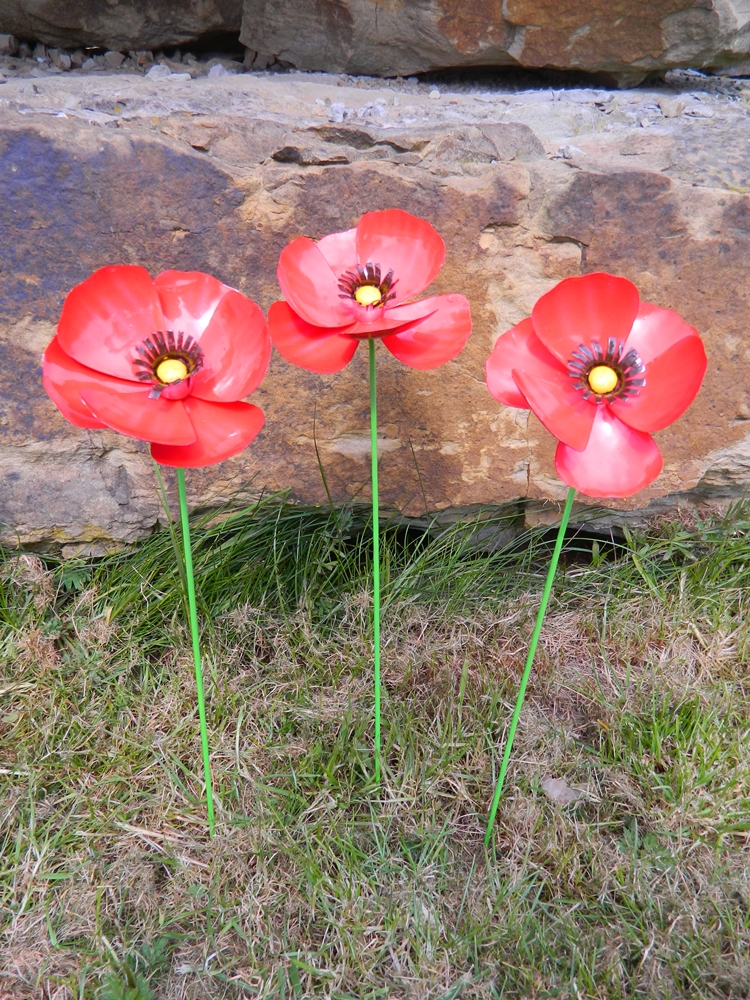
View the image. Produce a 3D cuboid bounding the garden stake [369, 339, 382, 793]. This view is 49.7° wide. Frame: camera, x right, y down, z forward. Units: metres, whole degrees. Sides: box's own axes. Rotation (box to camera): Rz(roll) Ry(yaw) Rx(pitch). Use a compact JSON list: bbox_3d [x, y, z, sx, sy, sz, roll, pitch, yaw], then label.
[{"bbox_3d":[0.001,0.106,0.953,0.006,0.600,0.006,-1,25,0],"label":"garden stake"}]

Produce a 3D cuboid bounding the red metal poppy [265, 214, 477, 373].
[{"bbox_3d":[-0.006,-0.216,0.840,0.204,0.090,0.188,5,60,8],"label":"red metal poppy"}]

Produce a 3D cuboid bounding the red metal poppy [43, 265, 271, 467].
[{"bbox_3d":[-0.199,-0.123,0.745,0.205,0.085,0.190,-9,69,-14],"label":"red metal poppy"}]

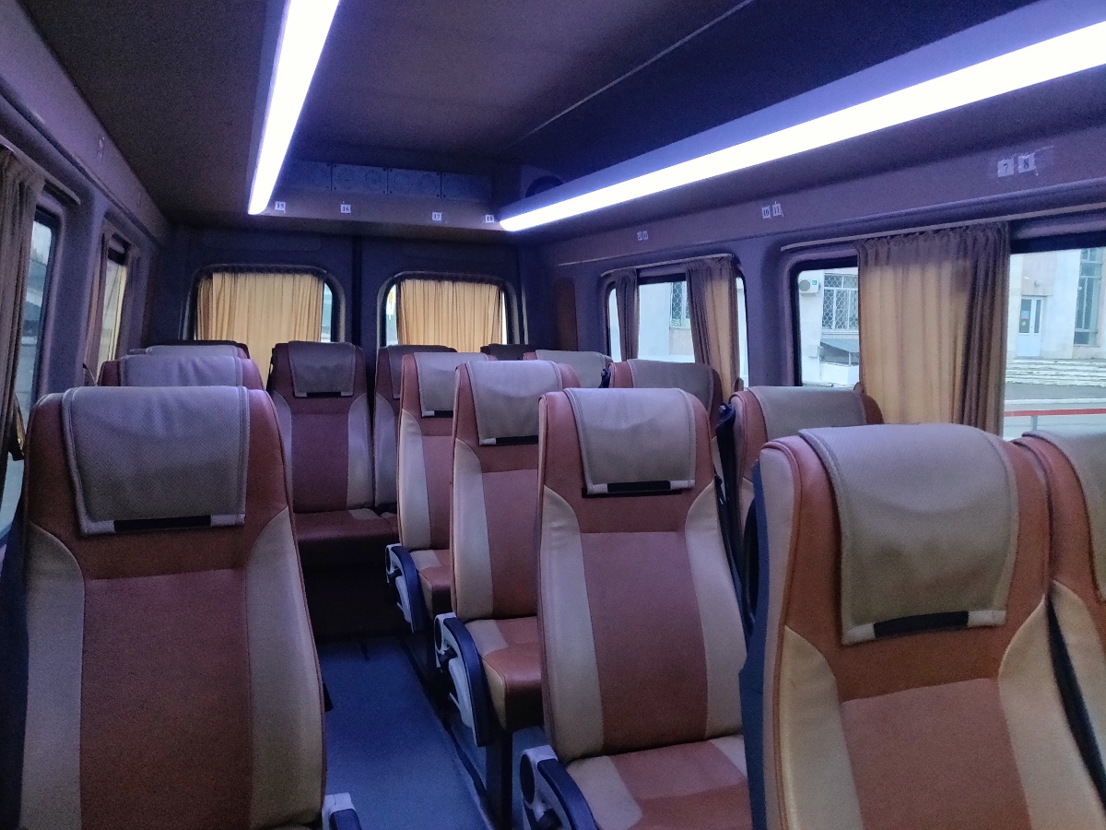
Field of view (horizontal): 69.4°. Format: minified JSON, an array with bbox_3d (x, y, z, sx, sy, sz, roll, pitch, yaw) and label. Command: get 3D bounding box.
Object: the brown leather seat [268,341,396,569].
[{"bbox_3d":[-0.936,0.198,3.283,0.434,0.965,0.618,-1,7,-22],"label":"brown leather seat"}]

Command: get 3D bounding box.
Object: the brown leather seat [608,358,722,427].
[{"bbox_3d":[0.443,0.311,2.125,0.460,0.870,0.740,-2,8,-22],"label":"brown leather seat"}]

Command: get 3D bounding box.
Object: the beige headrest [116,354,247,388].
[{"bbox_3d":[-0.988,-0.027,2.145,0.294,0.253,0.150,-2,8,-22],"label":"beige headrest"}]

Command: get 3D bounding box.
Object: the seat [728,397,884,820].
[{"bbox_3d":[0.685,0.487,1.661,0.444,1.071,0.647,-1,7,-22],"label":"seat"}]

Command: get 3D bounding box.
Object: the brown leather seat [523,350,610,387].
[{"bbox_3d":[0.154,0.304,2.985,0.444,1.052,0.627,-1,7,-22],"label":"brown leather seat"}]

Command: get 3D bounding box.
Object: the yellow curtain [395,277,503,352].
[{"bbox_3d":[-0.491,-0.368,3.906,0.545,0.600,0.060,-2,8,-22],"label":"yellow curtain"}]

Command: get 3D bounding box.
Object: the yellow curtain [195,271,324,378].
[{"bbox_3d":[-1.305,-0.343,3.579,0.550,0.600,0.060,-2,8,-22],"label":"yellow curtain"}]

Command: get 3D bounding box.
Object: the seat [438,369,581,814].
[{"bbox_3d":[-0.039,0.414,2.131,0.482,1.081,0.618,-1,7,-22],"label":"seat"}]

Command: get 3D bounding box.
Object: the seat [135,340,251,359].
[{"bbox_3d":[-1.359,0.227,3.075,0.434,0.994,0.598,-1,7,-22],"label":"seat"}]

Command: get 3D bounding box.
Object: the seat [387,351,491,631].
[{"bbox_3d":[-0.272,0.238,2.624,0.490,0.865,0.770,-2,8,-22],"label":"seat"}]

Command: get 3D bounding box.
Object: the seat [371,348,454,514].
[{"bbox_3d":[-0.518,0.203,3.414,0.434,0.984,0.608,-1,7,-22],"label":"seat"}]

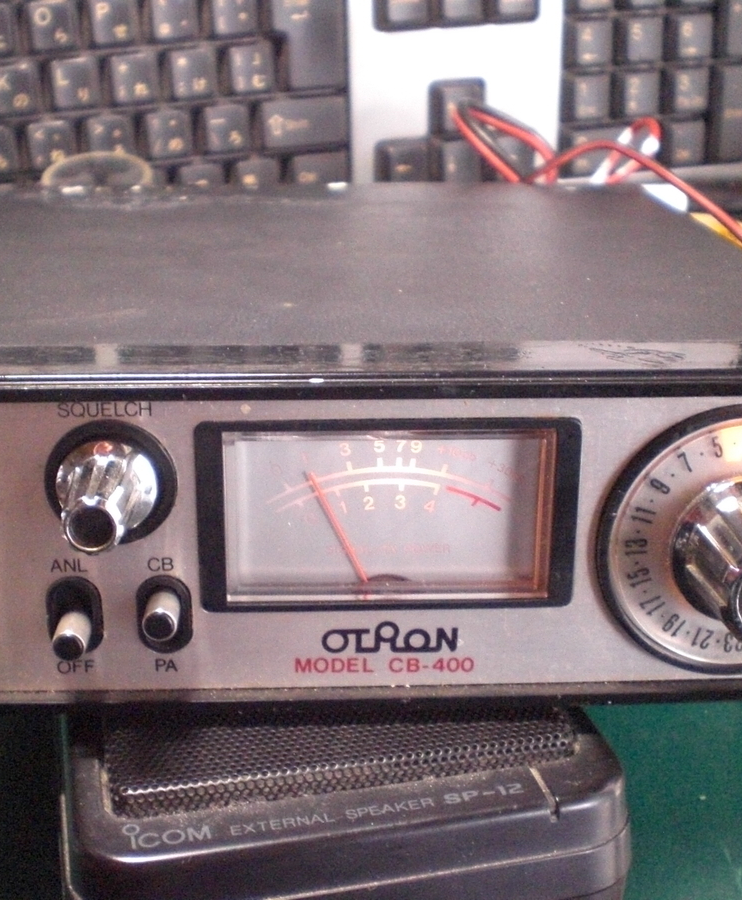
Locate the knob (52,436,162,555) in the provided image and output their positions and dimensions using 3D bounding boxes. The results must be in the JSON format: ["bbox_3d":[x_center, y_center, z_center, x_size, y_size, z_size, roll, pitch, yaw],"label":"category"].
[{"bbox_3d":[-0.040,0.008,0.196,0.015,0.015,0.017,0,20,-3],"label":"knob"}]

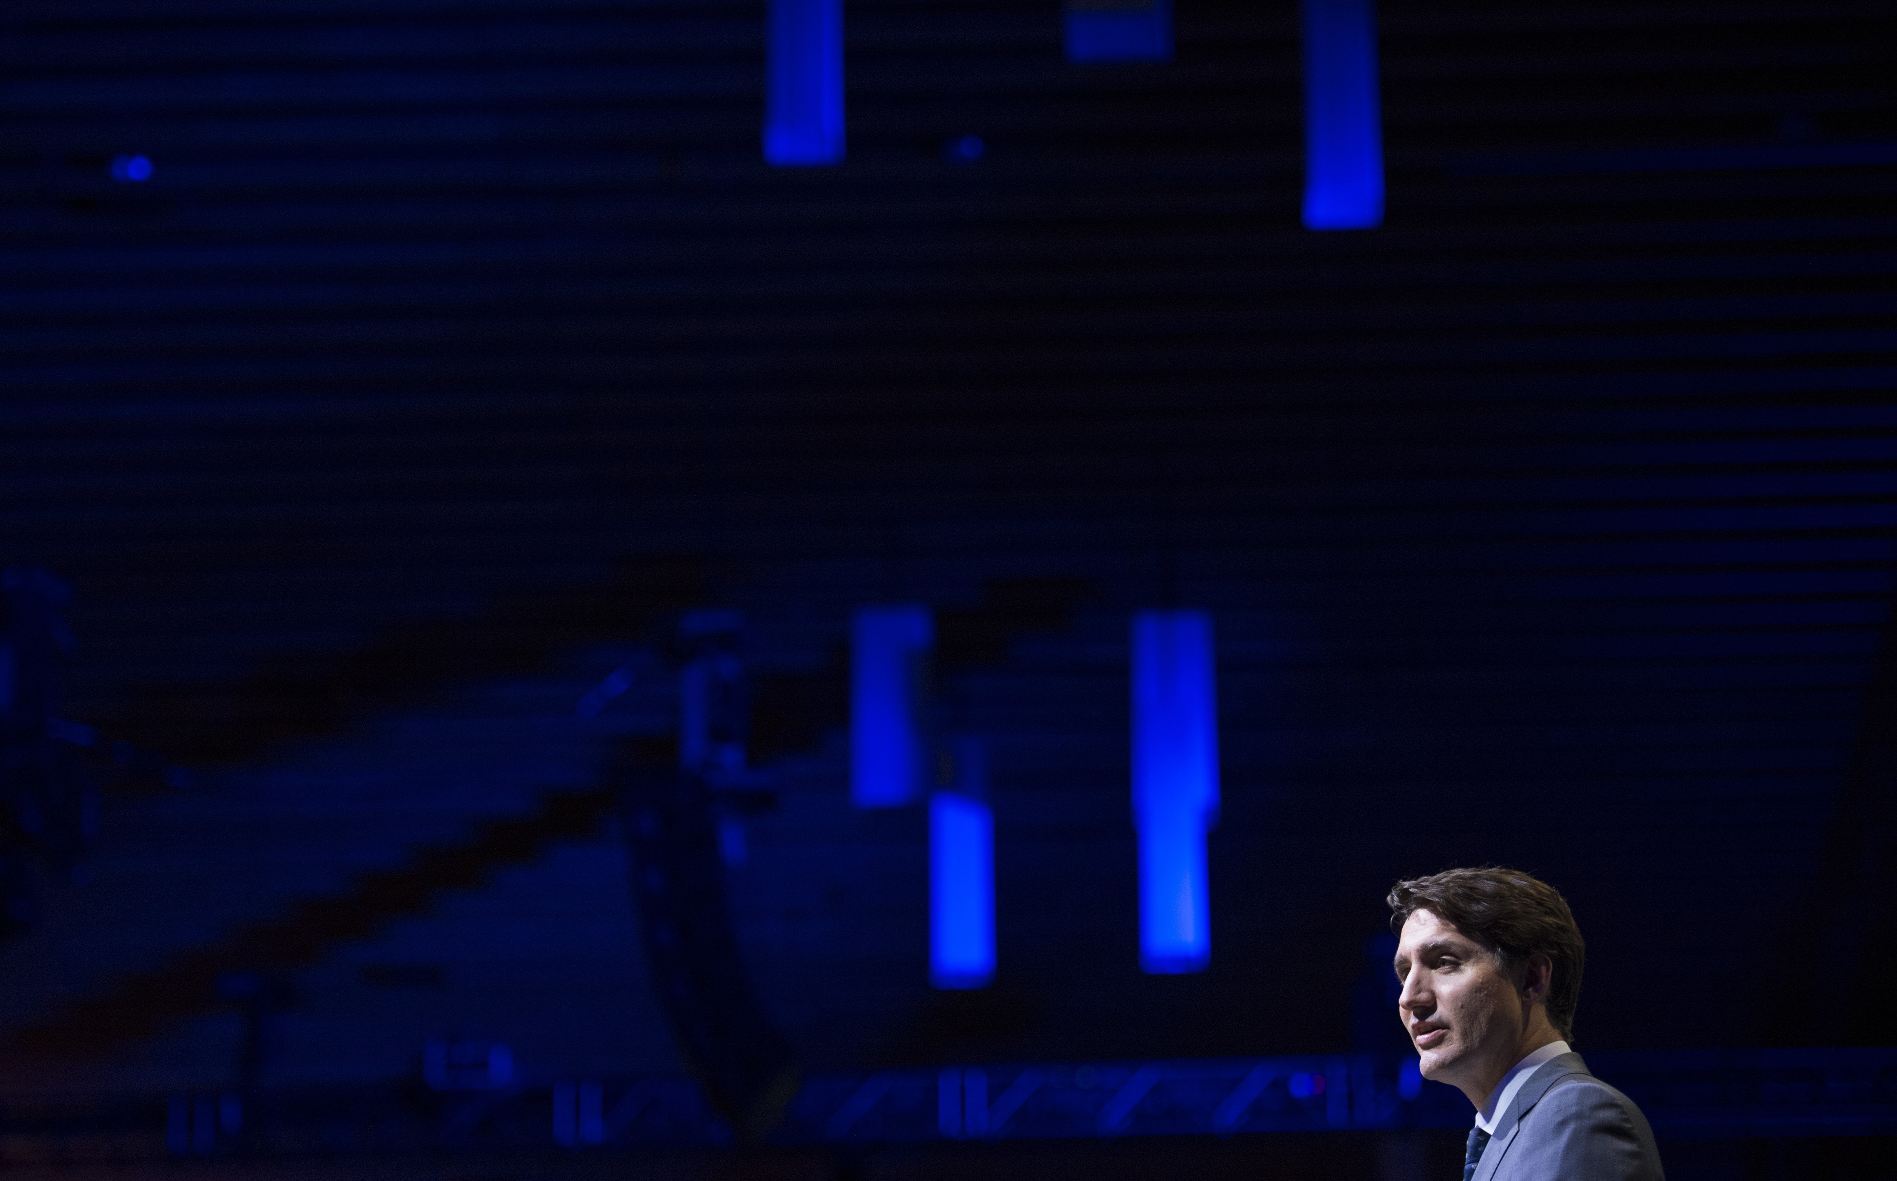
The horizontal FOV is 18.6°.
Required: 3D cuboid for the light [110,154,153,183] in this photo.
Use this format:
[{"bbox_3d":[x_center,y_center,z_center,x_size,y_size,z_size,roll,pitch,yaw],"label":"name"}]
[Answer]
[{"bbox_3d":[-3.031,-1.564,21.500,0.170,0.130,0.160,1,-16,-6],"label":"light"}]

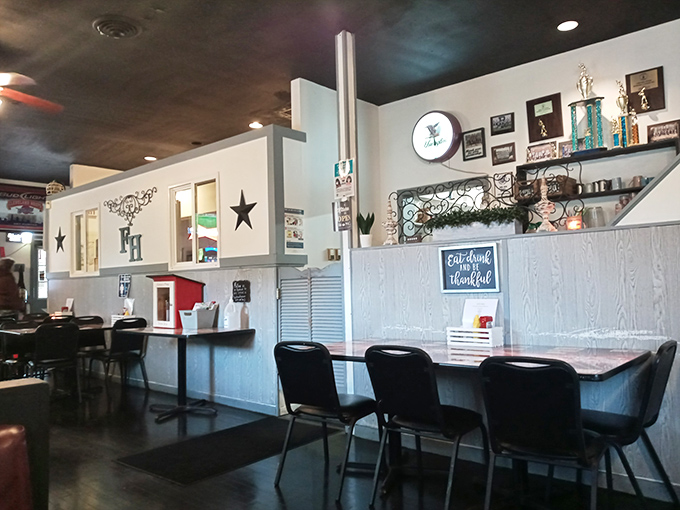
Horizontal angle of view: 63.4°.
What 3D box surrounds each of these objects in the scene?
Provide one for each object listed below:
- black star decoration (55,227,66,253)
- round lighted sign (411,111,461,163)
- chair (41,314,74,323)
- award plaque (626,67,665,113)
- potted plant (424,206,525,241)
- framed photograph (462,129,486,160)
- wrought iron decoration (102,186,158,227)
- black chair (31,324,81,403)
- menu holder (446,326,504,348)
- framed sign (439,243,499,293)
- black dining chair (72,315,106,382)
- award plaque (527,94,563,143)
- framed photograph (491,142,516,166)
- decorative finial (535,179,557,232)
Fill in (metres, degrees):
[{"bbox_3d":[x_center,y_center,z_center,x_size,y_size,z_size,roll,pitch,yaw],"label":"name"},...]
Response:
[{"bbox_3d":[-4.115,-0.221,8.065,0.405,0.385,0.045,-4,-4,41],"label":"black star decoration"},{"bbox_3d":[1.006,-1.224,5.732,0.505,0.505,0.160,-4,-4,41],"label":"round lighted sign"},{"bbox_3d":[-3.926,1.257,7.536,0.490,0.830,0.465,-4,-4,41],"label":"chair"},{"bbox_3d":[2.431,-1.305,4.382,0.267,0.337,0.030,-4,-4,41],"label":"award plaque"},{"bbox_3d":[0.877,-0.197,3.610,0.670,0.185,0.150,-4,-4,41],"label":"potted plant"},{"bbox_3d":[1.299,-1.063,5.314,0.230,0.283,0.020,-4,-4,41],"label":"framed photograph"},{"bbox_3d":[-2.589,-0.545,6.709,1.280,0.395,0.030,-4,-4,41],"label":"wrought iron decoration"},{"bbox_3d":[-3.008,1.131,5.734,0.490,0.830,0.465,-4,-4,41],"label":"black chair"},{"bbox_3d":[0.822,0.493,3.324,0.300,0.115,0.175,-4,-4,41],"label":"menu holder"},{"bbox_3d":[0.837,0.093,3.610,0.416,0.310,0.022,-4,-4,41],"label":"framed sign"},{"bbox_3d":[-2.987,1.189,6.738,0.530,0.850,0.460,-4,-4,41],"label":"black dining chair"},{"bbox_3d":[1.815,-1.208,4.867,0.304,0.383,0.020,-4,-4,41],"label":"award plaque"},{"bbox_3d":[1.582,-0.971,5.319,0.237,0.184,0.020,-4,-4,41],"label":"framed photograph"},{"bbox_3d":[1.241,-0.304,3.318,0.108,0.344,0.108,-4,-4,41],"label":"decorative finial"}]

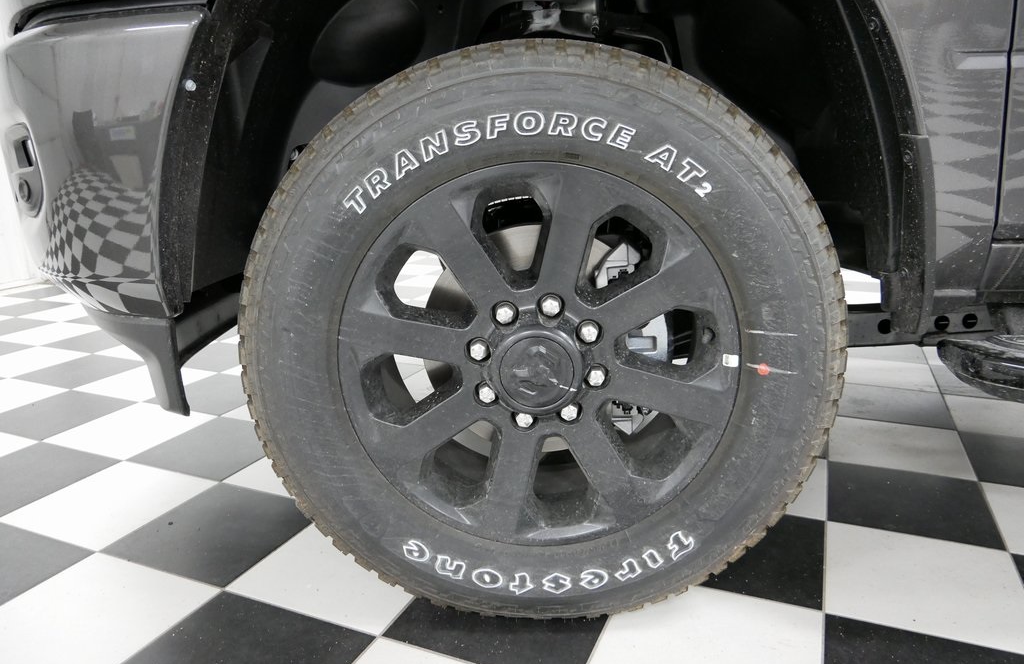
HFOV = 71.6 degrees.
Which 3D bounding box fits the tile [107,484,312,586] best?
[{"bbox_3d":[-0.557,0.384,1.374,0.303,0.010,0.303,5,16,23],"label":"tile"}]

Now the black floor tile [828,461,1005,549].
[{"bbox_3d":[0.804,0.348,1.446,0.303,0.010,0.303,5,16,23],"label":"black floor tile"}]

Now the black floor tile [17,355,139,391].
[{"bbox_3d":[-1.437,0.136,2.385,0.303,0.010,0.303,5,16,23],"label":"black floor tile"}]

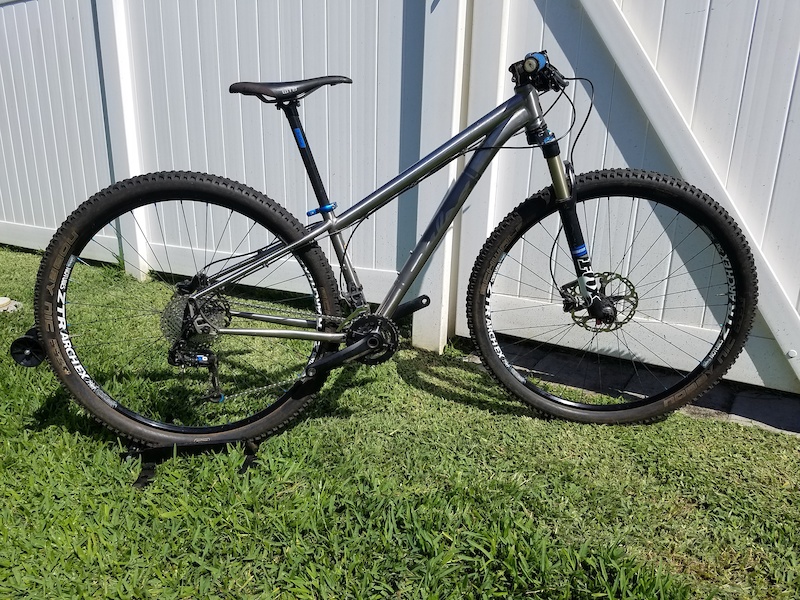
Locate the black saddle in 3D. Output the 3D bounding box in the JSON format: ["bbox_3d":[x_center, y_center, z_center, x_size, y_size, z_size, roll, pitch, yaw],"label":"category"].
[{"bbox_3d":[-0.242,-0.473,1.355,0.270,0.064,0.138,-3,19,-6],"label":"black saddle"}]

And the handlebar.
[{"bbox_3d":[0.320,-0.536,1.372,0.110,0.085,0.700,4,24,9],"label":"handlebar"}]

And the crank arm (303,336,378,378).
[{"bbox_3d":[-0.141,0.135,1.503,0.203,0.034,0.033,-25,20,2],"label":"crank arm"}]

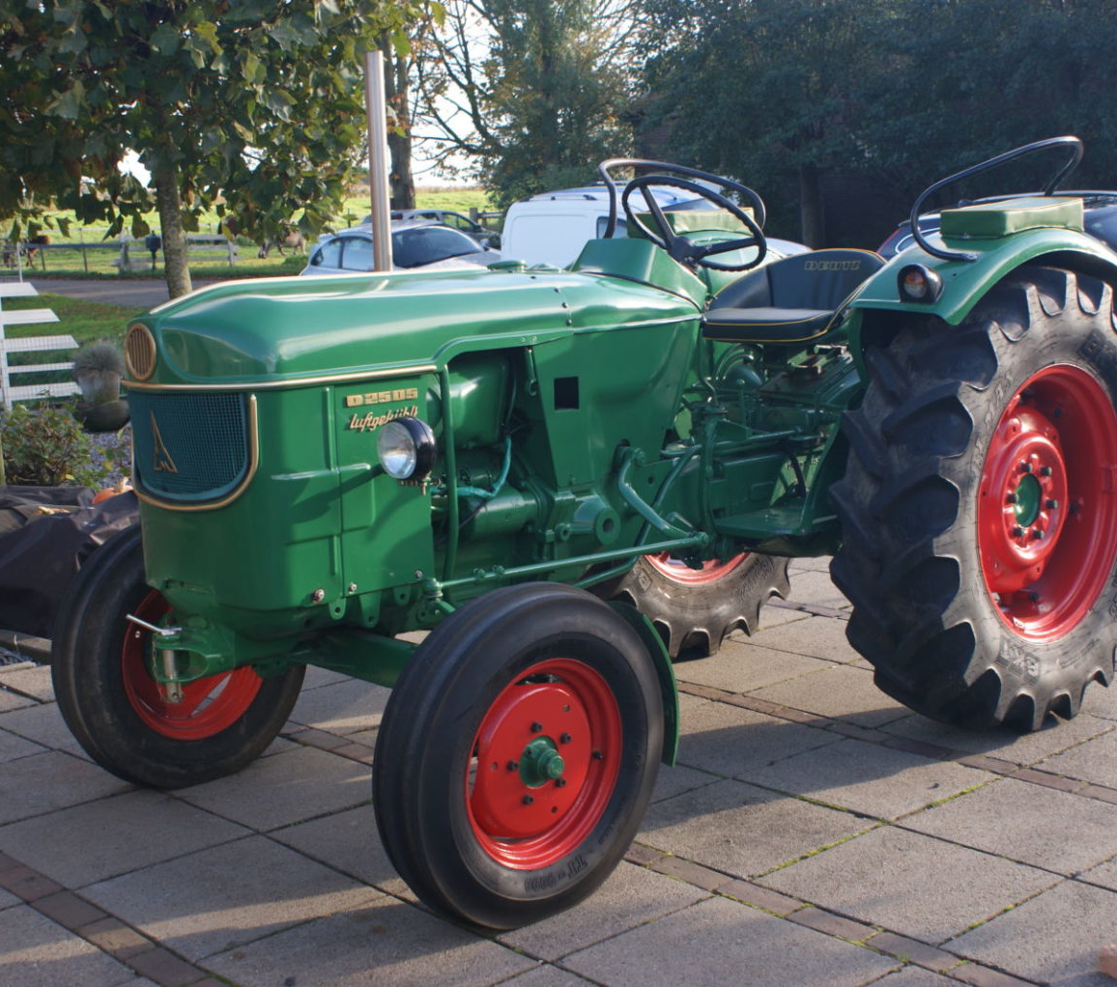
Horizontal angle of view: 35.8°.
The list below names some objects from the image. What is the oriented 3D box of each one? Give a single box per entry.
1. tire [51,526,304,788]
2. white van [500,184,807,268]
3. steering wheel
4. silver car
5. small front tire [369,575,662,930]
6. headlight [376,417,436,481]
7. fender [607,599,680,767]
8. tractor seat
[{"bbox_3d":[-0.960,0.410,4.474,0.710,0.710,0.175,-10,12,-42],"label":"tire"},{"bbox_3d":[1.366,-3.215,23.300,4.050,1.820,1.700,5,11,33],"label":"white van"},{"bbox_3d":[0.354,-0.702,4.690,0.430,0.085,0.430,8,-24,46],"label":"steering wheel"},{"bbox_3d":[-2.104,-3.461,26.500,1.670,1.460,3.950,-9,12,-38],"label":"silver car"},{"bbox_3d":[-0.070,0.534,3.581,0.710,0.710,0.175,-10,12,-42],"label":"small front tire"},{"bbox_3d":[-0.309,-0.096,3.648,0.132,0.132,0.100,7,13,43],"label":"headlight"},{"bbox_3d":[0.123,0.402,3.771,0.250,0.430,0.180,-10,12,-42],"label":"fender"},{"bbox_3d":[0.722,-0.587,5.056,0.430,0.260,0.480,-10,12,-42],"label":"tractor seat"}]

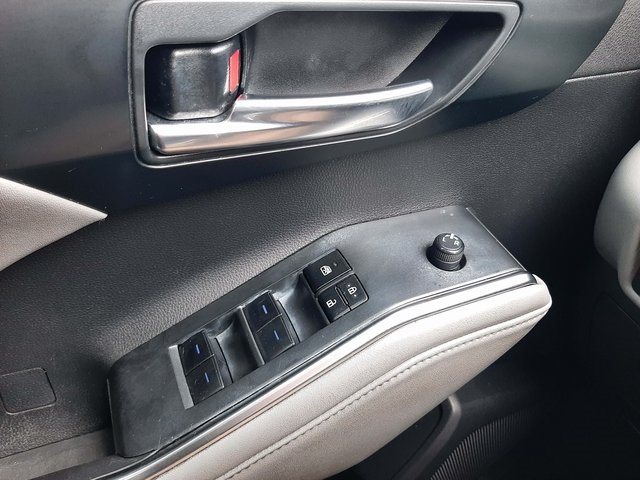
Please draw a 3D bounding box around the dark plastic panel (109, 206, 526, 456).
[{"bbox_3d":[-0.008,0.048,0.311,0.287,0.043,0.073,-24,53,-9],"label":"dark plastic panel"}]

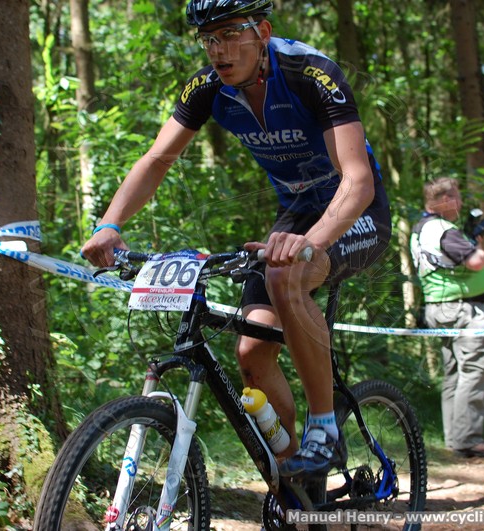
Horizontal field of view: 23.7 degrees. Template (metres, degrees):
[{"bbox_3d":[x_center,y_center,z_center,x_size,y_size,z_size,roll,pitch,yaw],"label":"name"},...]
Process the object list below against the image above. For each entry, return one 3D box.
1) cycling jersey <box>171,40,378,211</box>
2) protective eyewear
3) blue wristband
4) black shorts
[{"bbox_3d":[0.160,-0.385,3.320,0.580,0.570,0.360,-8,35,39],"label":"cycling jersey"},{"bbox_3d":[-0.036,-0.605,3.030,0.145,0.055,0.140,-7,9,38],"label":"protective eyewear"},{"bbox_3d":[-0.366,-0.093,3.150,0.073,0.018,0.060,13,-18,17],"label":"blue wristband"},{"bbox_3d":[0.222,-0.064,3.480,0.400,0.380,0.420,-8,3,39],"label":"black shorts"}]

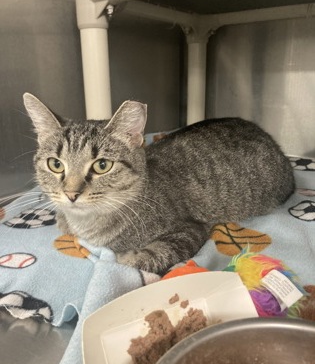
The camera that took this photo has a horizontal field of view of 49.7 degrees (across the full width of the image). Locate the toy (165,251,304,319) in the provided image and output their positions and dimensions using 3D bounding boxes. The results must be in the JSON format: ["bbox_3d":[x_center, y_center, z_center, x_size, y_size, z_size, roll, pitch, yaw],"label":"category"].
[{"bbox_3d":[0.060,0.075,0.273,0.108,0.045,0.056,3,18,11],"label":"toy"}]

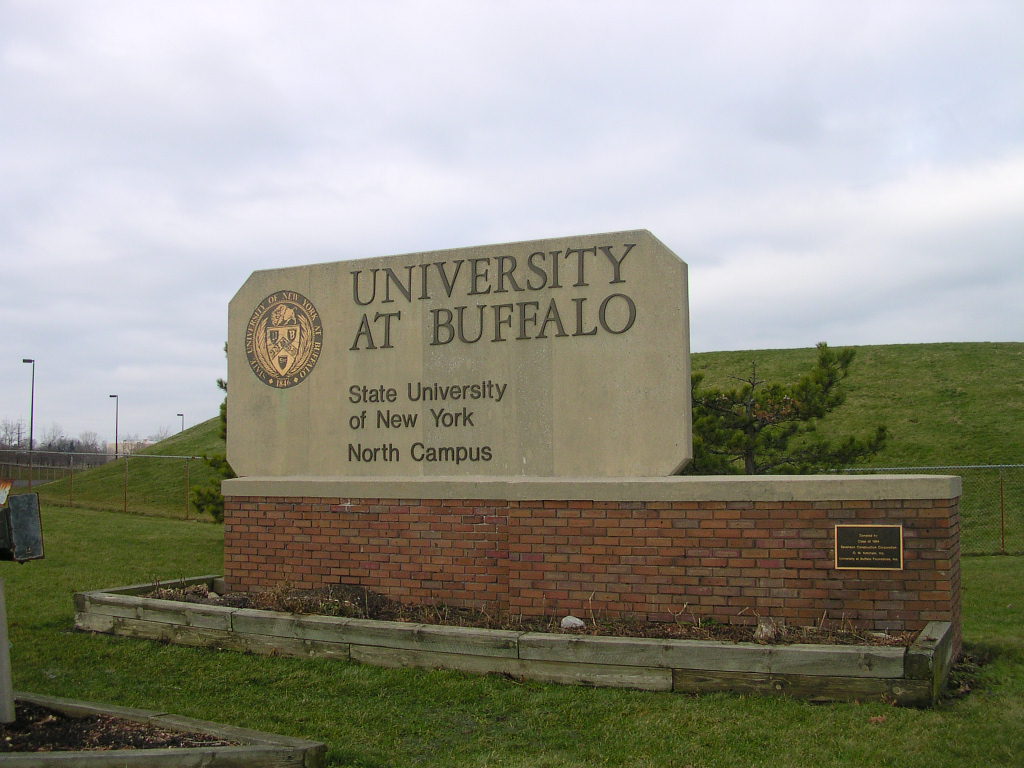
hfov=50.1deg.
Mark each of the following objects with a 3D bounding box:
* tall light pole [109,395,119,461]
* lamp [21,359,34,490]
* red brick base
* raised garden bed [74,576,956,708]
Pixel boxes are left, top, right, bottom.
[{"bbox_3d":[-38.594,5.423,106.000,0.740,8.700,0.400,0,-5,-9],"label":"tall light pole"},{"bbox_3d":[-32.771,2.738,74.000,0.740,8.750,0.400,0,-5,-9],"label":"lamp"},{"bbox_3d":[0.272,1.450,8.856,6.280,1.065,0.850,-3,-5,26],"label":"red brick base"},{"bbox_3d":[-0.149,1.832,8.239,6.520,0.305,2.230,-3,-5,26],"label":"raised garden bed"}]

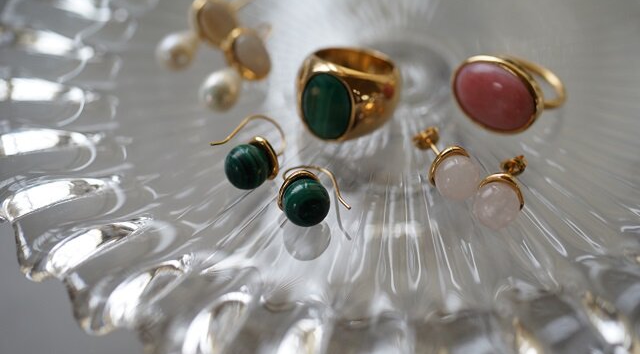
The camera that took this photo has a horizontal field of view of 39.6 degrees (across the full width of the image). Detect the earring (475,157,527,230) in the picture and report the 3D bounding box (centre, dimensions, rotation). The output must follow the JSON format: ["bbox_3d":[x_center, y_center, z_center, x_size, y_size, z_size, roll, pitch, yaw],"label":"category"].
[{"bbox_3d":[0.033,0.002,0.160,0.009,0.009,0.017,15,43,17],"label":"earring"}]

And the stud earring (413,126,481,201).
[{"bbox_3d":[0.023,-0.003,0.166,0.009,0.009,0.018,-16,43,-17],"label":"stud earring"}]

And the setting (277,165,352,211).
[{"bbox_3d":[-0.002,0.002,0.160,0.012,0.009,0.014,-13,43,-15],"label":"setting"}]

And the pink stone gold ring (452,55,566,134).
[{"bbox_3d":[0.041,-0.020,0.185,0.020,0.016,0.024,36,37,18],"label":"pink stone gold ring"}]

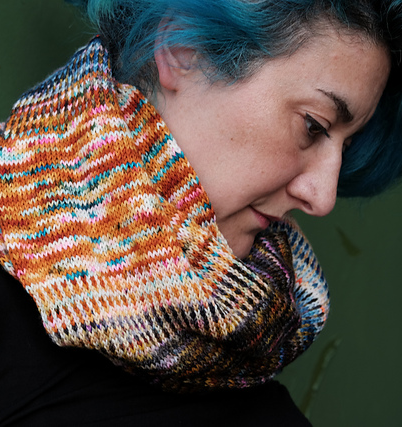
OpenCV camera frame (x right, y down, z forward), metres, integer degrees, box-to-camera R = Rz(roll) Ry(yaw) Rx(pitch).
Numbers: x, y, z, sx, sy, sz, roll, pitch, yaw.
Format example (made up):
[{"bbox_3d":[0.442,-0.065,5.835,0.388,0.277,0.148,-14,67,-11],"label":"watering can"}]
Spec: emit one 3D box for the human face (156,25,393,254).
[{"bbox_3d":[0.046,-0.067,0.920,0.157,0.185,0.143,41,4,18],"label":"human face"}]

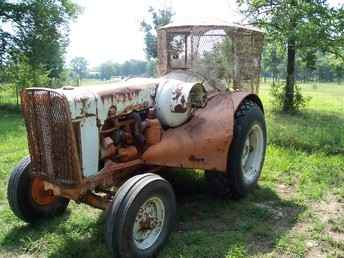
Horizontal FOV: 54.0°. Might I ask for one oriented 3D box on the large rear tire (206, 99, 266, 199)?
[{"bbox_3d":[1.009,0.345,5.003,0.430,1.470,1.470,6,11,34],"label":"large rear tire"}]

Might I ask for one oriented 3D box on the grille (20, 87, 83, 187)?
[{"bbox_3d":[-1.072,0.059,3.029,0.630,0.800,0.150,6,16,34],"label":"grille"}]

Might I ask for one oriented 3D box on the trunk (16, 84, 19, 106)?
[{"bbox_3d":[-8.459,-1.834,18.500,0.110,1.300,0.110,0,9,0],"label":"trunk"}]

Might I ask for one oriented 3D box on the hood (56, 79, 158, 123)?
[{"bbox_3d":[-0.748,-0.302,3.459,0.610,0.360,1.250,6,15,34],"label":"hood"}]

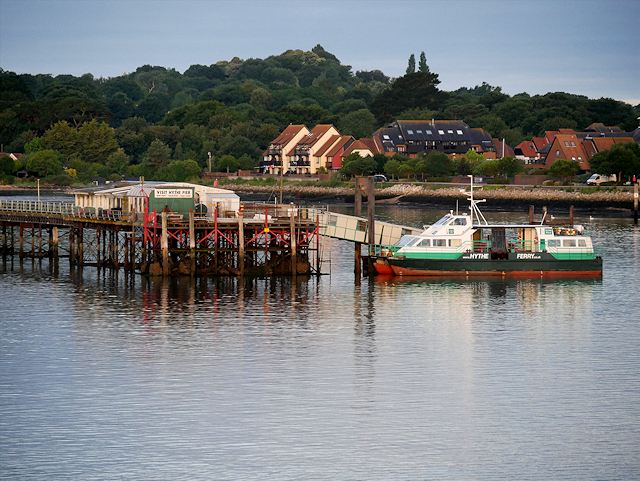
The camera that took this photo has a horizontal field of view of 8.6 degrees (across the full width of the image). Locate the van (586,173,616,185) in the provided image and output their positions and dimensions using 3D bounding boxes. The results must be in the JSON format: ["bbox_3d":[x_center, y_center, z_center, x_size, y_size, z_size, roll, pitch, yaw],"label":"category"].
[{"bbox_3d":[54.396,-11.638,820.000,5.400,2.300,2.000,0,1,-27],"label":"van"}]

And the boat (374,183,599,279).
[{"bbox_3d":[15.302,-1.293,393.000,20.600,9.100,6.000,0,1,-18],"label":"boat"}]

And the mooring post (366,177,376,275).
[{"bbox_3d":[4.830,-1.387,396.000,0.580,9.300,0.580,0,1,-18],"label":"mooring post"}]

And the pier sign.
[{"bbox_3d":[-14.096,-4.492,412.000,3.700,0.870,0.080,0,1,-15],"label":"pier sign"}]

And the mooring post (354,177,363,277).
[{"bbox_3d":[3.612,-1.436,399.300,0.560,9.300,0.560,0,1,-18],"label":"mooring post"}]

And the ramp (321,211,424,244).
[{"bbox_3d":[4.814,-0.766,397.800,11.300,2.100,2.000,11,-2,-18],"label":"ramp"}]

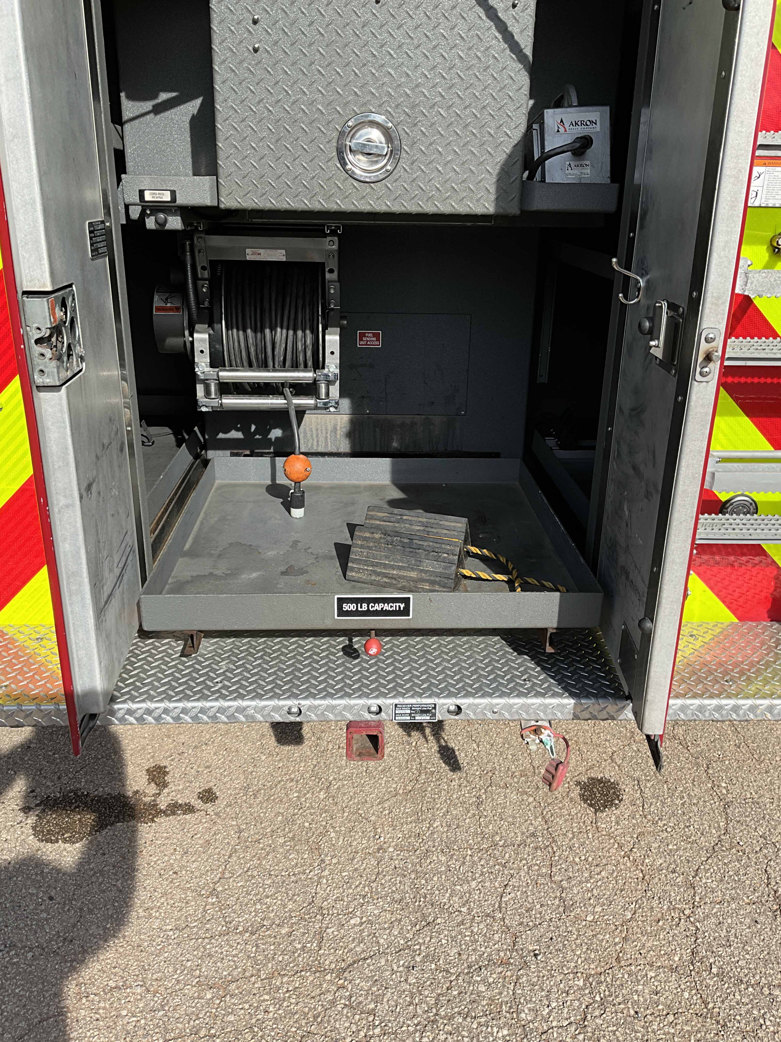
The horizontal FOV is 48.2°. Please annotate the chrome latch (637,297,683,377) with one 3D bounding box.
[{"bbox_3d":[0.422,-0.297,1.407,0.060,0.106,0.118,1,21,1],"label":"chrome latch"}]

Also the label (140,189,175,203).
[{"bbox_3d":[-0.479,-0.667,1.795,0.074,0.026,0.003,0,21,-2],"label":"label"}]

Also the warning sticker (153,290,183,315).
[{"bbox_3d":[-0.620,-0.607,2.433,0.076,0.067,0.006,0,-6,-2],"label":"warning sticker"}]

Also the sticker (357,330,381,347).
[{"bbox_3d":[-0.067,-0.582,2.795,0.076,0.051,0.003,0,21,-2],"label":"sticker"}]

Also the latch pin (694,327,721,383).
[{"bbox_3d":[0.474,-0.243,1.292,0.028,0.080,0.027,1,21,1],"label":"latch pin"}]

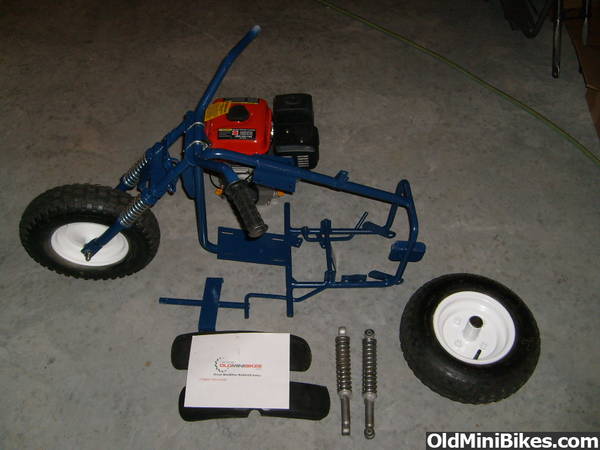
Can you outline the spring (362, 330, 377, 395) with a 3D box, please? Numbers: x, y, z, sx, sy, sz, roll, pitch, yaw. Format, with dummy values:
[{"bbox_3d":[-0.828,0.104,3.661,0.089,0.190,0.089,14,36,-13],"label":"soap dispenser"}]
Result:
[{"bbox_3d":[0.194,0.385,1.683,0.041,0.041,0.174,2,54,4],"label":"spring"}]

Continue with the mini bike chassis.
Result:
[{"bbox_3d":[-0.121,-0.064,1.648,1.000,0.650,0.690,-1,54,1],"label":"mini bike chassis"}]

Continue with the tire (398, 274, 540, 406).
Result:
[{"bbox_3d":[0.472,0.307,1.688,0.376,0.118,0.376,-1,54,1],"label":"tire"}]

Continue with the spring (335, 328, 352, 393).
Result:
[{"bbox_3d":[0.121,0.381,1.688,0.041,0.041,0.176,-1,54,1],"label":"spring"}]

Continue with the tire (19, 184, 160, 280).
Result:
[{"bbox_3d":[-0.604,0.029,1.761,0.388,0.388,0.105,-6,54,-3],"label":"tire"}]

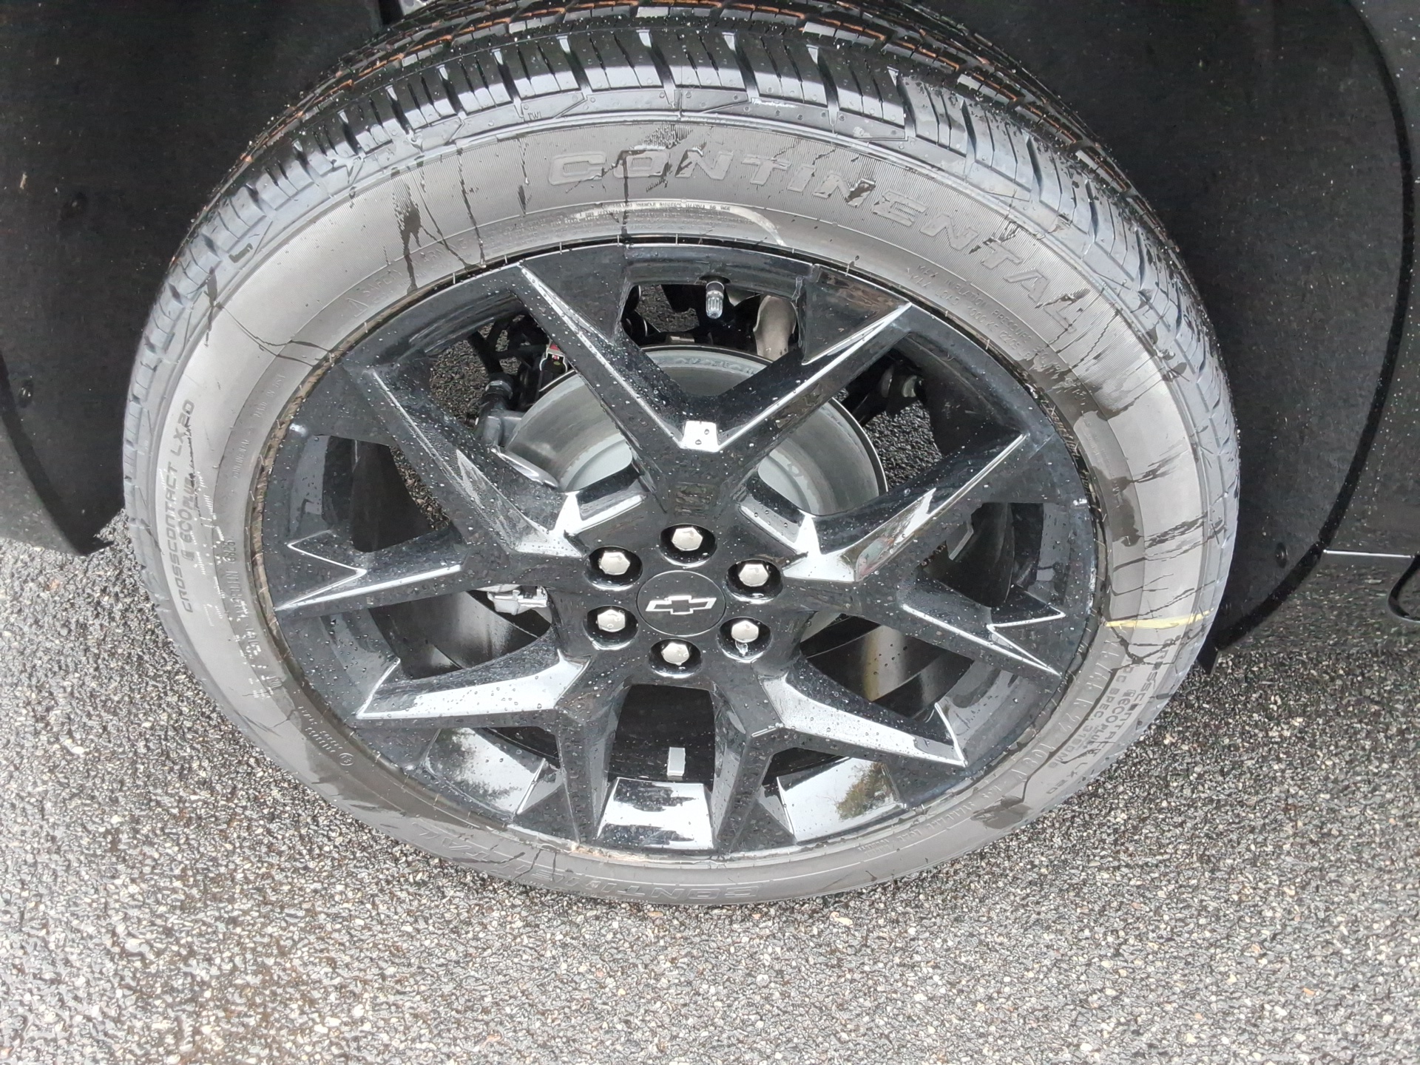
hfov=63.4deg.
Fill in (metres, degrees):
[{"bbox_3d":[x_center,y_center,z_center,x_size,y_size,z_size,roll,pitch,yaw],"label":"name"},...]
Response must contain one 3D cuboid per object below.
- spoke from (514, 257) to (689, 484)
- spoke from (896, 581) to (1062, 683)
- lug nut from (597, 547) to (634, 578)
[{"bbox_3d":[-0.058,-0.111,0.728,0.042,0.171,0.045,-26,35,22],"label":"spoke"},{"bbox_3d":[0.203,0.067,0.866,0.143,0.046,0.036,23,37,-18],"label":"spoke"},{"bbox_3d":[-0.070,0.017,0.848,0.025,0.025,0.022,0,41,0],"label":"lug nut"}]

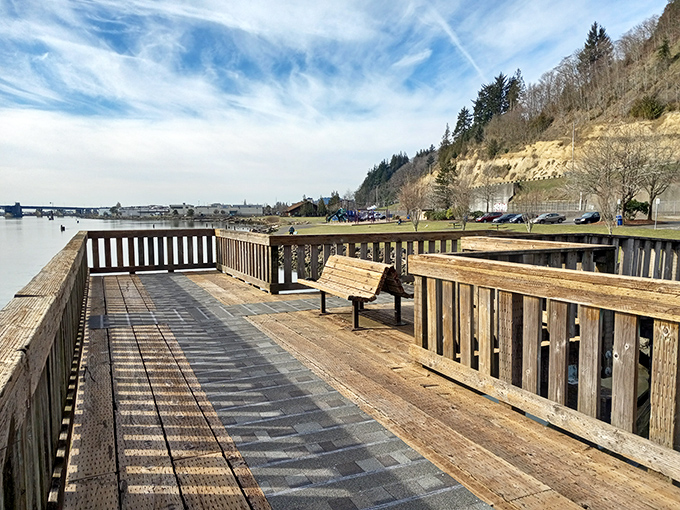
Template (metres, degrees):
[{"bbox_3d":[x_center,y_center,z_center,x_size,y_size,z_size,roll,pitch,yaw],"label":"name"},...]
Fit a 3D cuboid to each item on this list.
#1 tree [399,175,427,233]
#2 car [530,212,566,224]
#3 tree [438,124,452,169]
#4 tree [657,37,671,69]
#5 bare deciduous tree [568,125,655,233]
[{"bbox_3d":[6.929,-4.808,50.000,2.900,5.600,2.900,0,5,0],"label":"tree"},{"bbox_3d":[29.159,-5.037,74.000,4.750,1.450,1.820,-2,5,-17],"label":"car"},{"bbox_3d":[37.792,-38.509,190.000,5.300,16.500,5.300,0,5,0],"label":"tree"},{"bbox_3d":[79.412,-49.632,130.000,3.300,7.800,3.300,0,5,0],"label":"tree"},{"bbox_3d":[21.420,-5.860,42.000,6.600,8.700,6.600,0,5,0],"label":"bare deciduous tree"}]

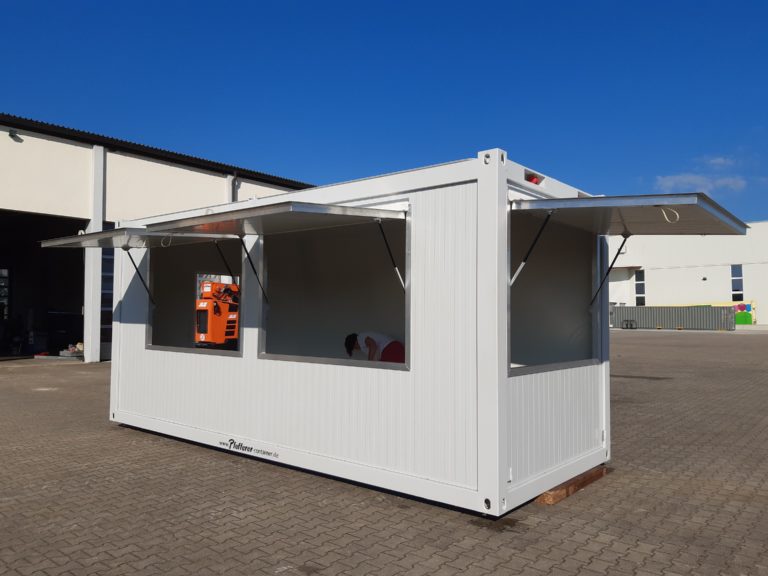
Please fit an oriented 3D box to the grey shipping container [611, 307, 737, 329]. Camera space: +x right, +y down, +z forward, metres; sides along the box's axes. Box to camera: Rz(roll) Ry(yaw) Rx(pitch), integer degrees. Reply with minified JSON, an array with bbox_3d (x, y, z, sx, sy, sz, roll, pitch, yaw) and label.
[{"bbox_3d":[32.450,3.403,65.174,12.192,2.591,2.438,-2,-4,34],"label":"grey shipping container"}]

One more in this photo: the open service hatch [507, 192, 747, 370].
[{"bbox_3d":[2.104,0.045,4.814,1.380,1.390,2.120,-2,-4,40],"label":"open service hatch"}]

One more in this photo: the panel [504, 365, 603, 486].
[{"bbox_3d":[1.571,1.159,5.162,0.060,0.860,2.060,-2,-4,40],"label":"panel"}]

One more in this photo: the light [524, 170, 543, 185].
[{"bbox_3d":[1.264,-0.932,4.877,0.090,0.100,0.220,-2,-4,40],"label":"light"}]

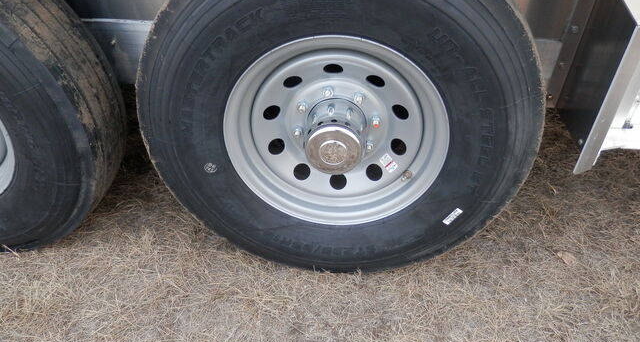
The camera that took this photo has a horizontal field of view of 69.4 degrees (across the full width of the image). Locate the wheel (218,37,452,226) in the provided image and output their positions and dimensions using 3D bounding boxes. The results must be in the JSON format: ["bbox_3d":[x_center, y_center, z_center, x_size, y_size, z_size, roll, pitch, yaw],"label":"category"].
[{"bbox_3d":[0.034,-0.096,0.969,0.443,0.443,0.165,5,38,3],"label":"wheel"}]

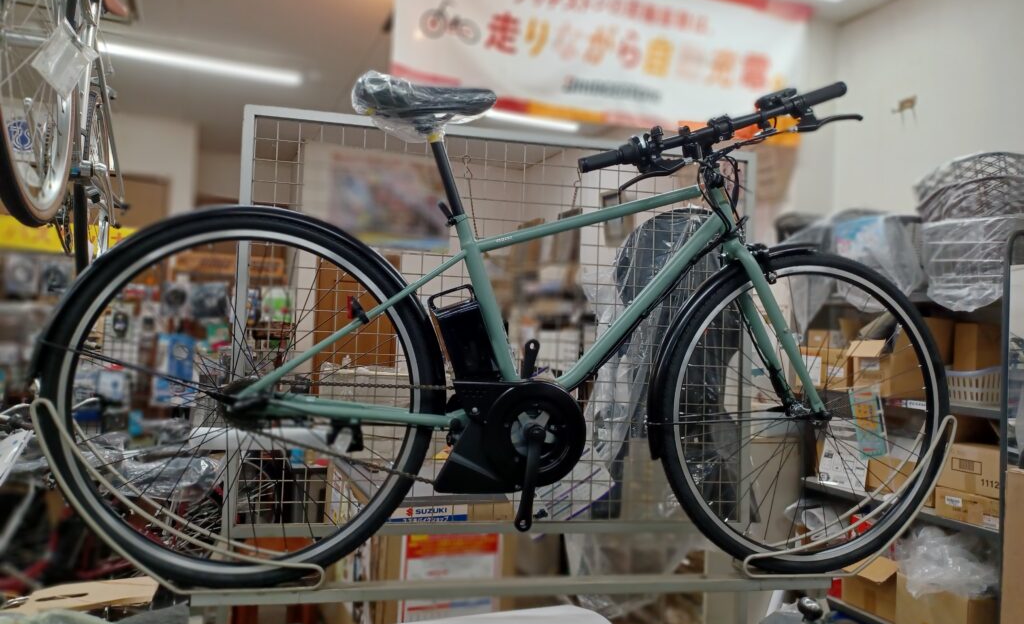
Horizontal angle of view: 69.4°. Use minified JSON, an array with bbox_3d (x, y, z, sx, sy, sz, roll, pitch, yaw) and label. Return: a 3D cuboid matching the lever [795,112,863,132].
[{"bbox_3d":[0.627,-0.374,1.460,0.125,0.036,0.045,2,-1,2],"label":"lever"}]

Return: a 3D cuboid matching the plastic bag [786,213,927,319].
[{"bbox_3d":[1.238,-0.165,2.680,0.300,0.360,0.360,3,-2,-24],"label":"plastic bag"}]

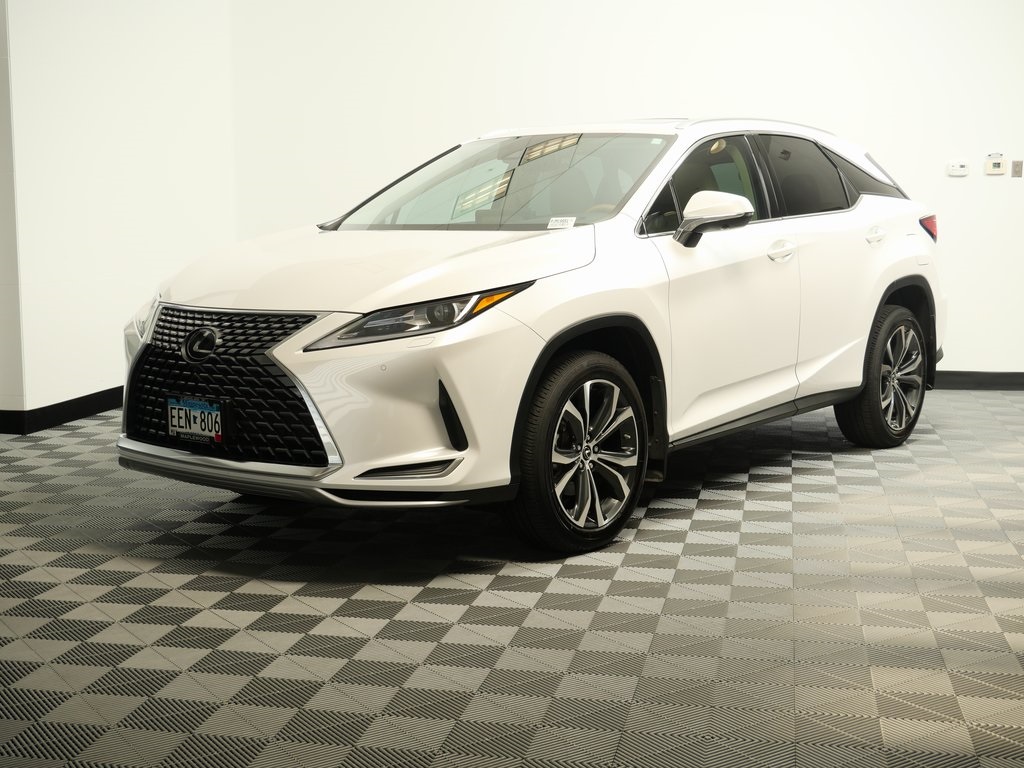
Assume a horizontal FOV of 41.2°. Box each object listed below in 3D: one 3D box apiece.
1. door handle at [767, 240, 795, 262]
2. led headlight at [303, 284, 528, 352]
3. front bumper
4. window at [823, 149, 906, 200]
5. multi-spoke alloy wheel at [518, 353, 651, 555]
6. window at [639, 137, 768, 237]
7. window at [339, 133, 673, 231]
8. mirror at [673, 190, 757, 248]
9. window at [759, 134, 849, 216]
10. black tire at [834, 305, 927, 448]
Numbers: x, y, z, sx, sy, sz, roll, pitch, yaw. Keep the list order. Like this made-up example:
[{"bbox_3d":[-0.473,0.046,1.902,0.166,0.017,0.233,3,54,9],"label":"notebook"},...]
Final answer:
[{"bbox_3d":[1.153,-0.570,5.858,0.060,0.080,0.235,5,9,38],"label":"door handle"},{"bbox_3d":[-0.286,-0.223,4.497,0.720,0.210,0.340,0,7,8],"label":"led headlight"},{"bbox_3d":[-0.841,0.048,4.874,1.860,0.660,0.770,5,9,38],"label":"front bumper"},{"bbox_3d":[1.835,-1.073,6.989,0.100,0.280,0.870,-27,-7,30],"label":"window"},{"bbox_3d":[0.222,0.237,4.924,0.240,0.750,0.750,5,9,38],"label":"multi-spoke alloy wheel"},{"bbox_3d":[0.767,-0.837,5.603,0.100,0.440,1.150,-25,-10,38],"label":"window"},{"bbox_3d":[-0.062,-0.836,5.777,1.450,0.150,1.000,5,37,38],"label":"window"},{"bbox_3d":[0.776,-0.650,5.268,0.250,0.200,0.200,5,9,38],"label":"mirror"},{"bbox_3d":[1.339,-0.967,6.331,0.100,0.400,0.790,-25,-10,38],"label":"window"},{"bbox_3d":[1.938,-0.047,7.106,0.240,0.750,0.750,5,9,38],"label":"black tire"}]

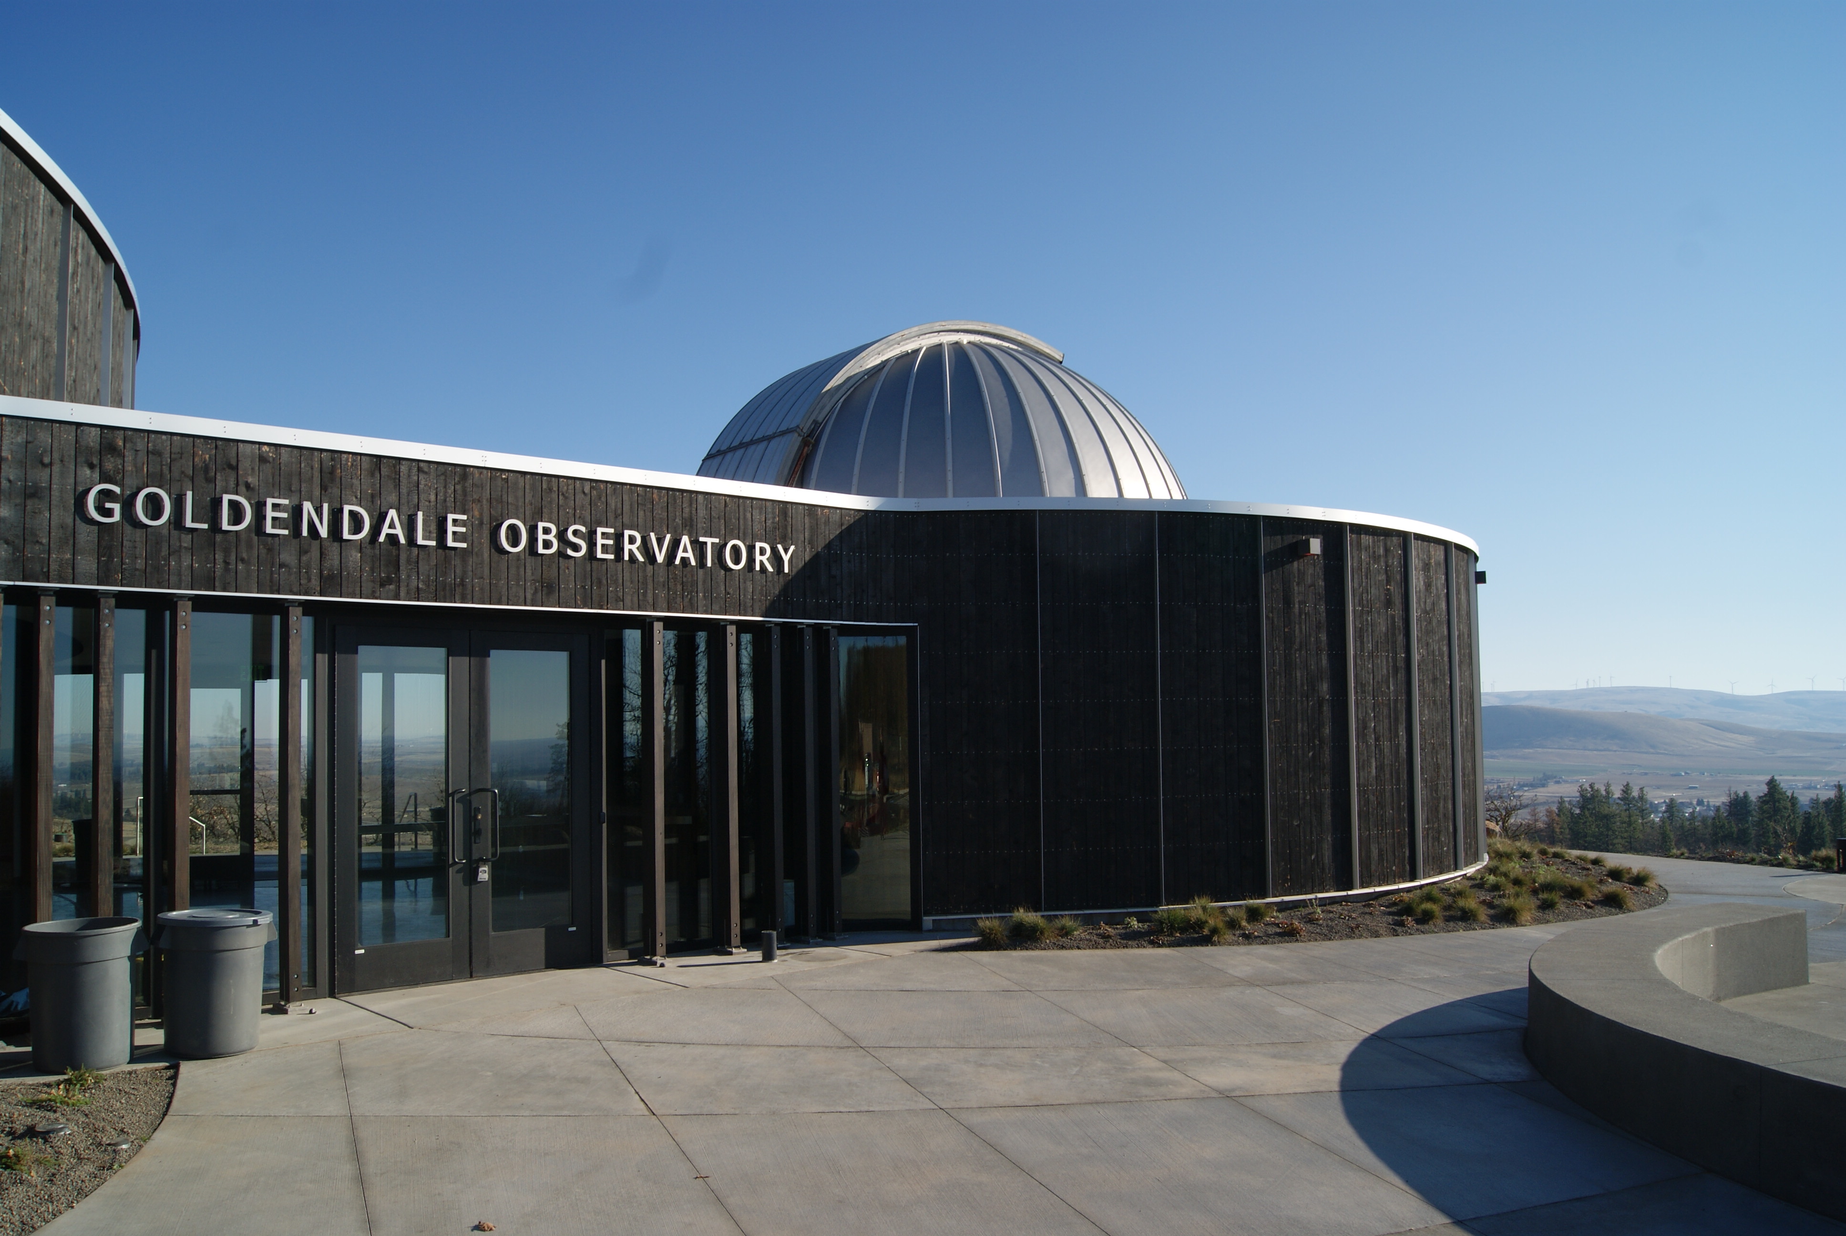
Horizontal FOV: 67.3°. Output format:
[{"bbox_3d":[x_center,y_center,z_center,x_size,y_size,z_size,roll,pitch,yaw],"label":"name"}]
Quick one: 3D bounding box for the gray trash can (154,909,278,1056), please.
[{"bbox_3d":[-3.835,1.968,7.504,0.600,0.710,0.570,1,-4,-27],"label":"gray trash can"}]

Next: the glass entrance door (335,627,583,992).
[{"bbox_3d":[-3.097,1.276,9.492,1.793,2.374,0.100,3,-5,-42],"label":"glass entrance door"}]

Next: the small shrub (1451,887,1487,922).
[{"bbox_3d":[4.562,2.401,11.600,0.300,0.270,0.300,-2,-4,21],"label":"small shrub"}]

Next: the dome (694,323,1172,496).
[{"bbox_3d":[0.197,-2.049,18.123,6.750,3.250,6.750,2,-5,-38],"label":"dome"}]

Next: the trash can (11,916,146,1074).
[{"bbox_3d":[-4.525,2.030,7.472,0.600,0.710,0.570,2,-5,-31],"label":"trash can"}]

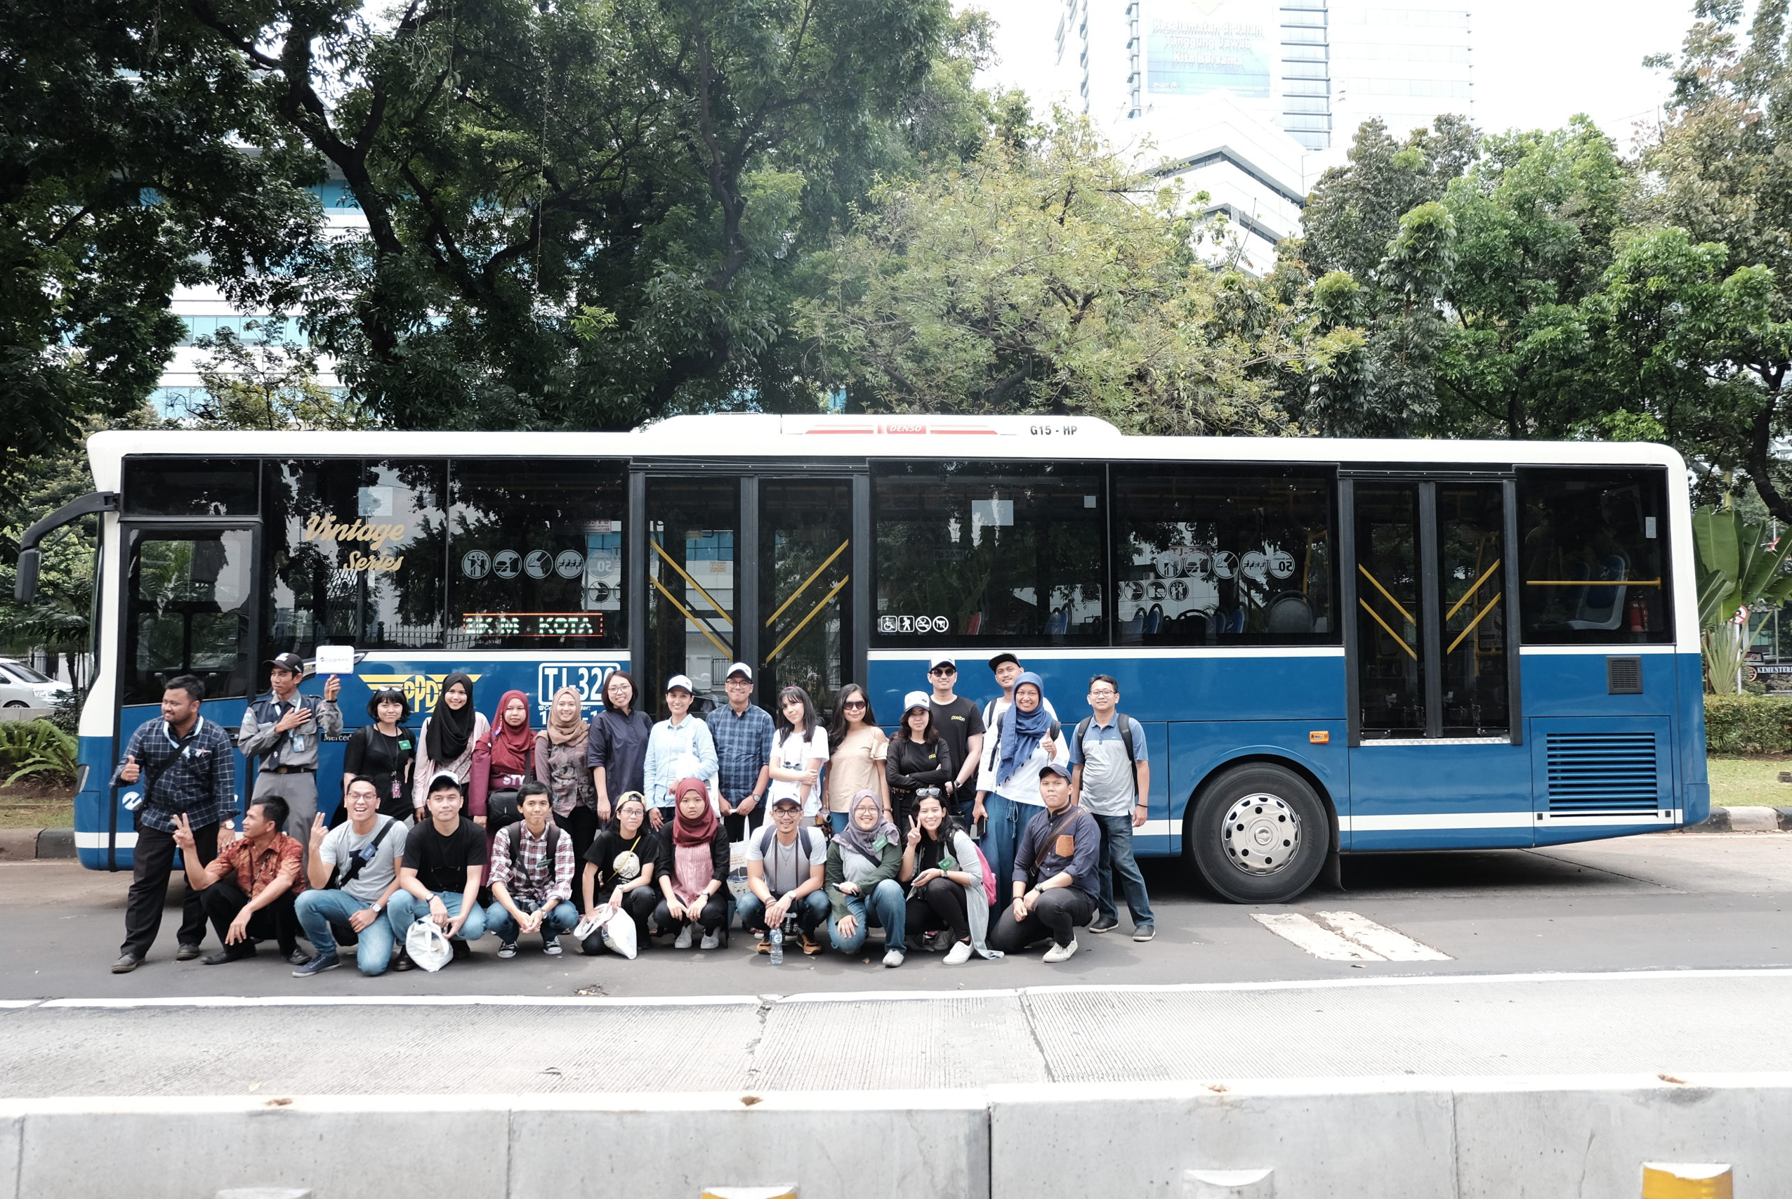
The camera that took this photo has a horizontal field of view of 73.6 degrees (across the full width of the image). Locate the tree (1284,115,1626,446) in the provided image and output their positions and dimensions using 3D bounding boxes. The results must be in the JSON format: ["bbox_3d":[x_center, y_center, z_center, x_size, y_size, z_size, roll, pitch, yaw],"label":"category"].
[{"bbox_3d":[9.908,-2.787,20.712,6.200,11.451,6.000,0,-4,-5],"label":"tree"}]

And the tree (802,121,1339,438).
[{"bbox_3d":[2.863,-2.391,18.686,8.600,10.492,8.000,0,-4,-5],"label":"tree"}]

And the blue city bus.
[{"bbox_3d":[0.138,0.490,9.974,12.185,3.680,2.500,0,-4,-5],"label":"blue city bus"}]

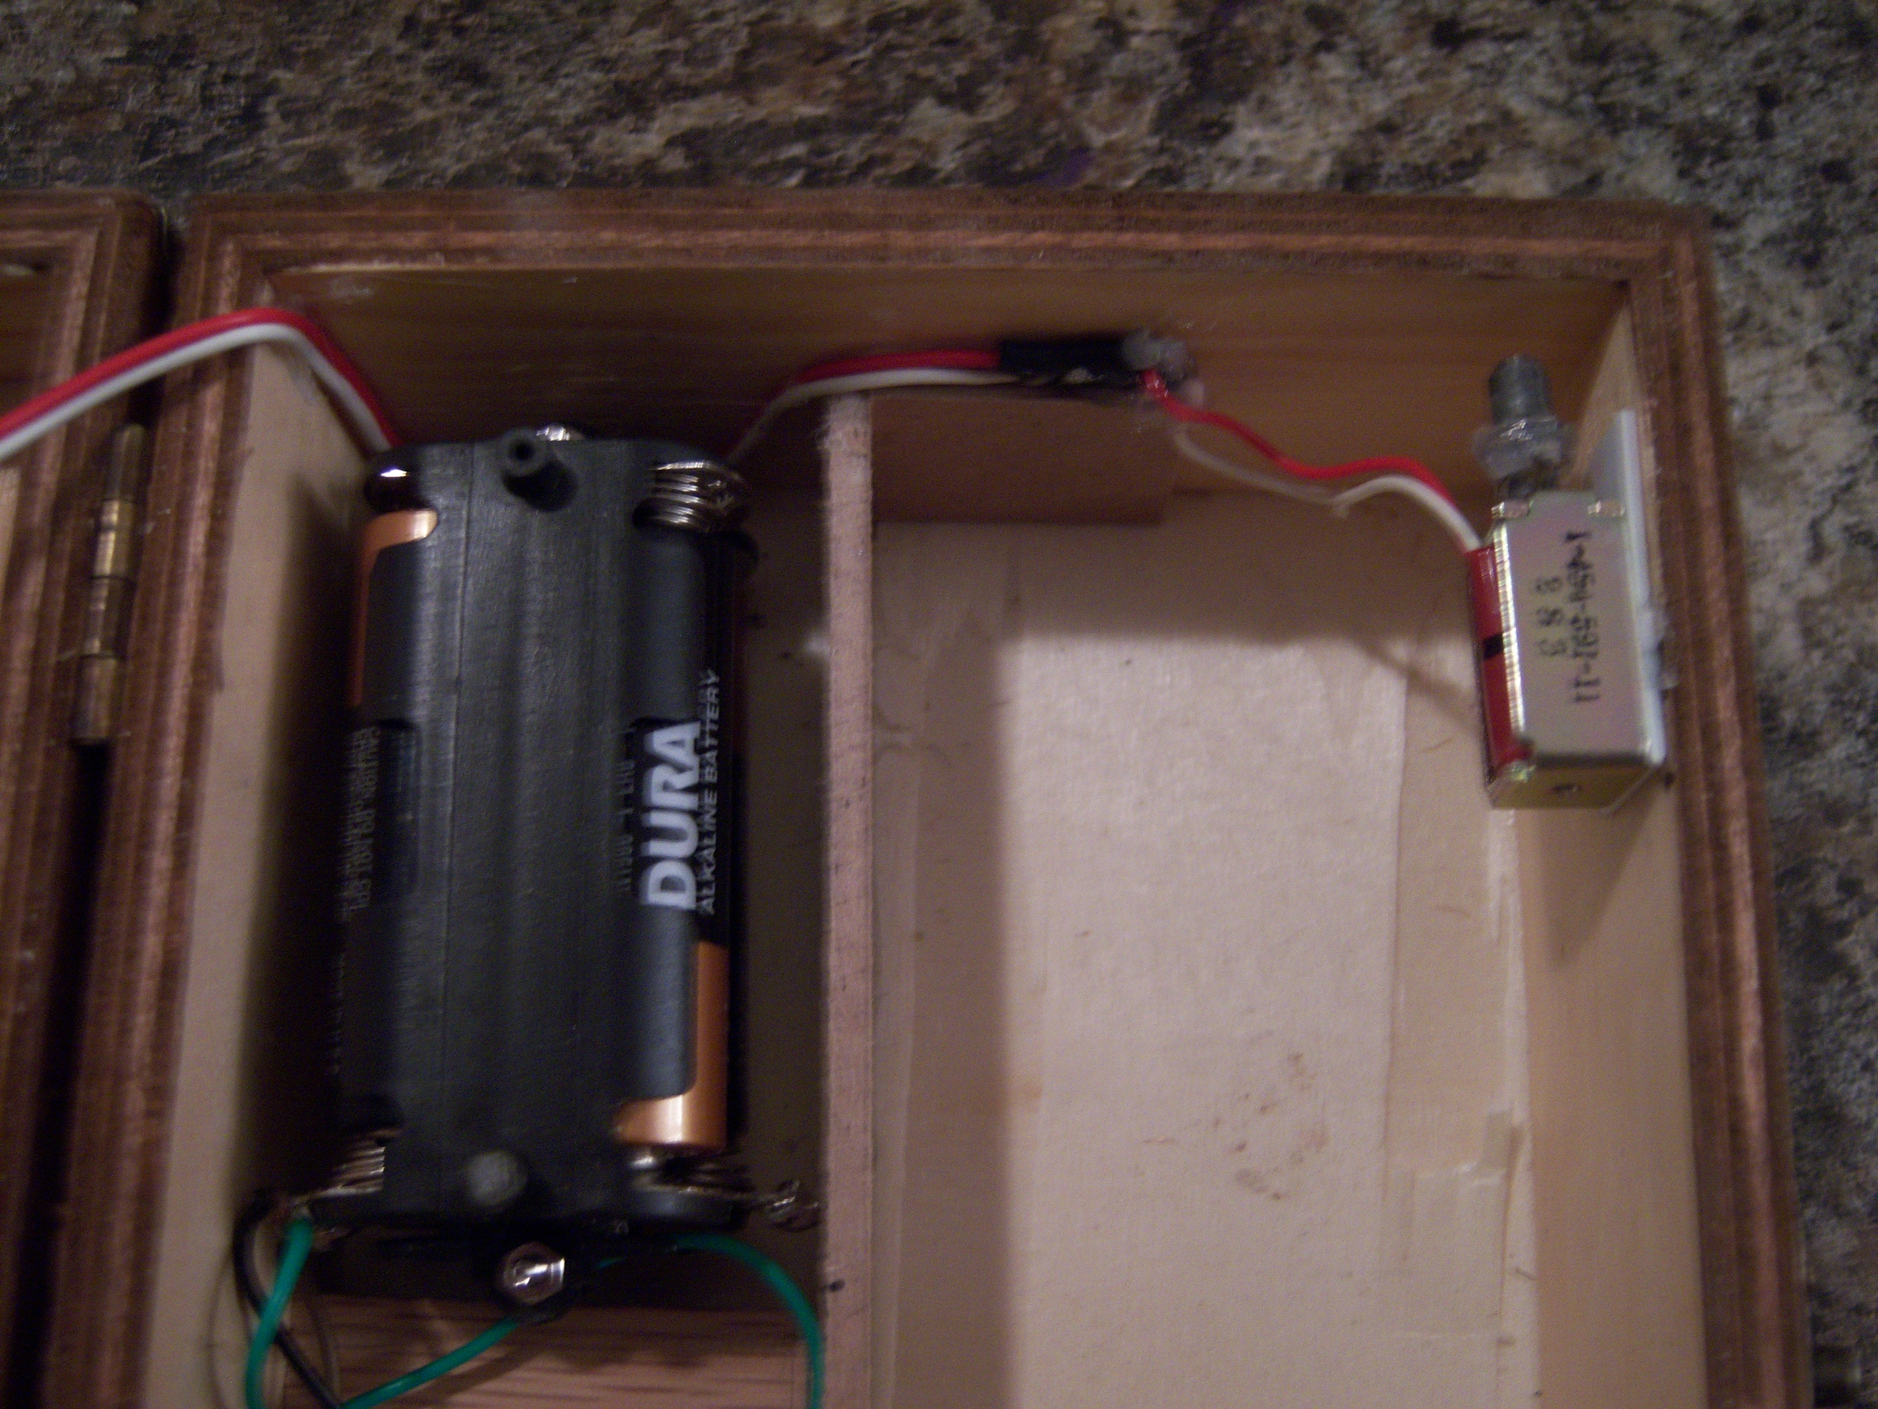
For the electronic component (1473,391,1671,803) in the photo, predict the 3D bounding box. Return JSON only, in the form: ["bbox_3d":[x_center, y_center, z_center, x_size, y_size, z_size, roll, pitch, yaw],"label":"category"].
[{"bbox_3d":[0.043,-0.006,0.137,0.009,0.011,0.025,1,70,4],"label":"electronic component"}]

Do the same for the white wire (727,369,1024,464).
[{"bbox_3d":[-0.006,-0.024,0.156,0.025,0.013,0.003,1,76,4],"label":"white wire"}]

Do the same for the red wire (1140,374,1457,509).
[{"bbox_3d":[0.027,-0.020,0.149,0.024,0.008,0.005,20,78,8],"label":"red wire"}]

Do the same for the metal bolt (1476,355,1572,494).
[{"bbox_3d":[0.043,-0.020,0.142,0.006,0.006,0.010,1,70,4],"label":"metal bolt"}]

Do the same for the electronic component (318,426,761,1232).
[{"bbox_3d":[-0.031,0.011,0.158,0.031,0.029,0.059,-1,76,3],"label":"electronic component"}]

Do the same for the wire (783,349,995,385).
[{"bbox_3d":[-0.004,-0.026,0.151,0.018,0.004,0.002,1,76,4],"label":"wire"}]

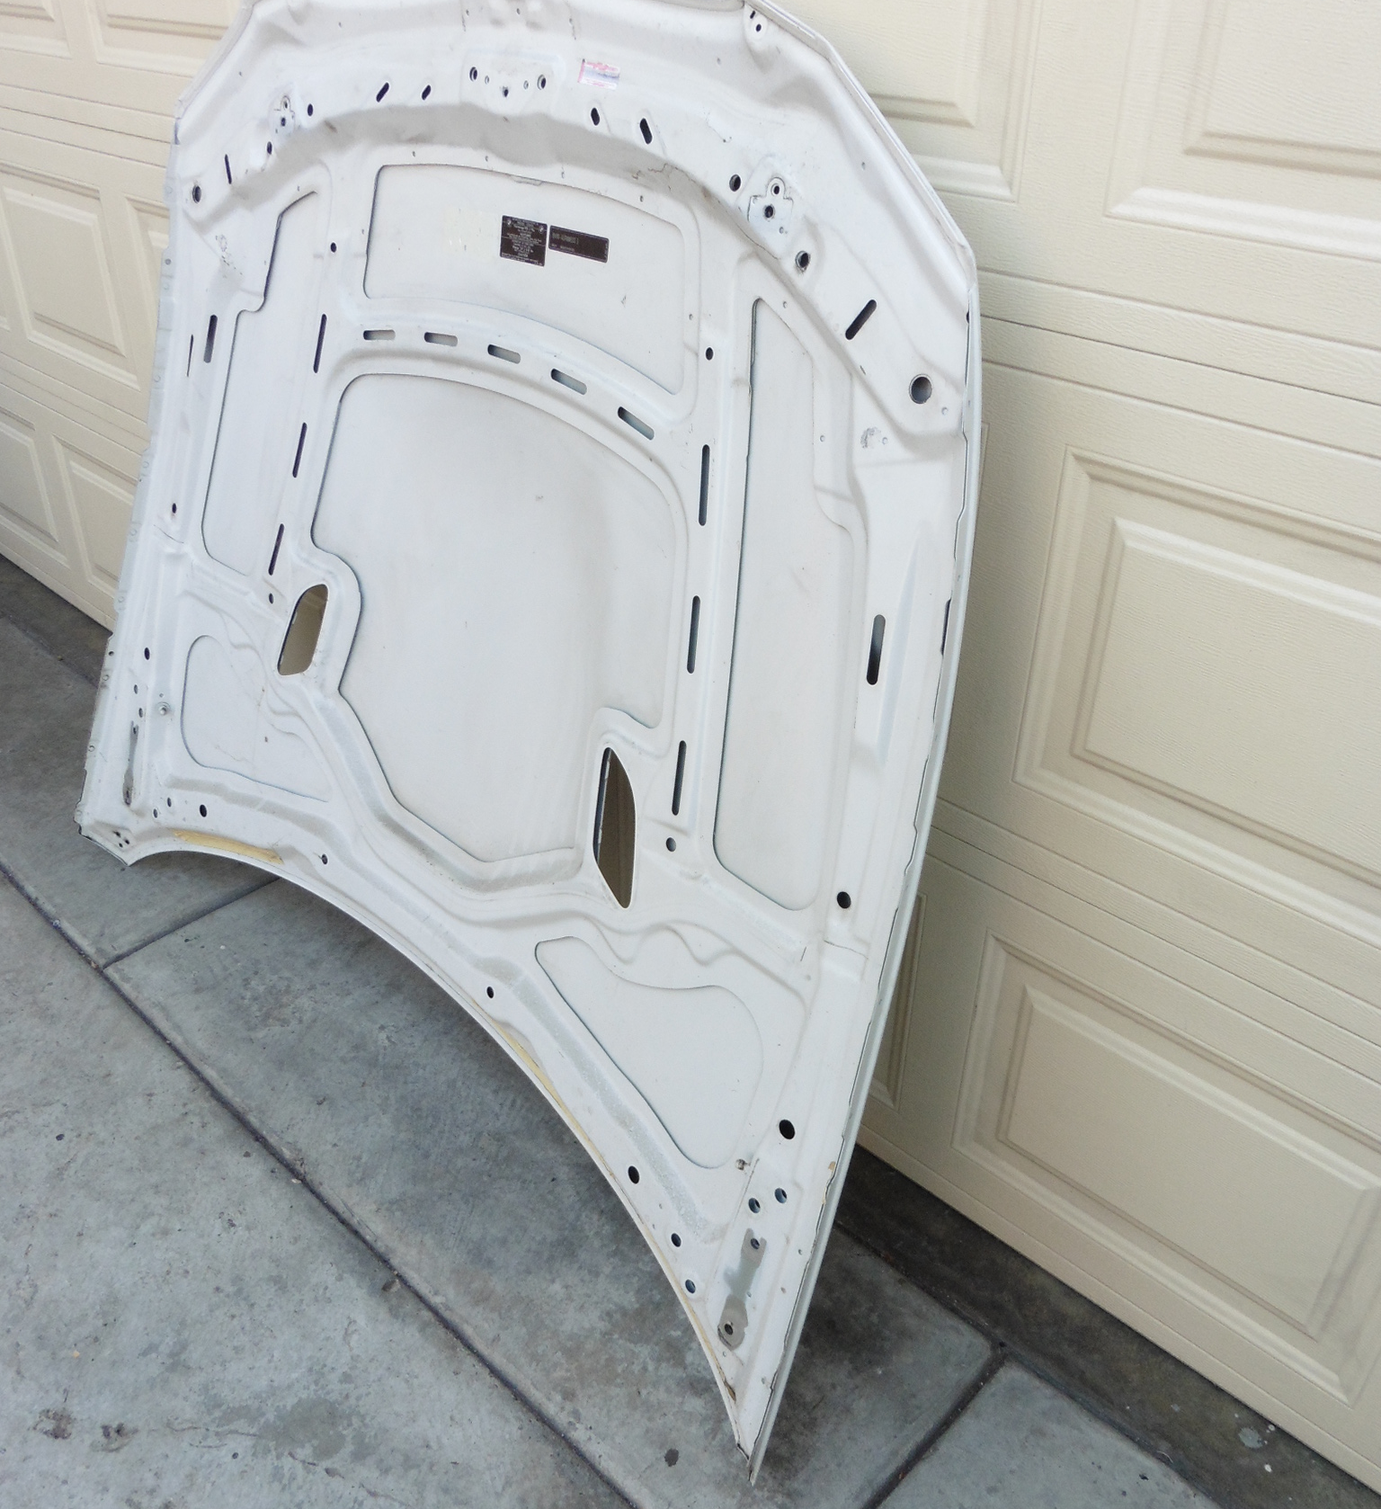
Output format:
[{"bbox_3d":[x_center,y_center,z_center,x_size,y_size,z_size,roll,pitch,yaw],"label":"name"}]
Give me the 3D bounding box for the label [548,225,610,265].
[{"bbox_3d":[-0.117,-0.531,1.327,0.091,0.024,0.005,29,32,36],"label":"label"}]

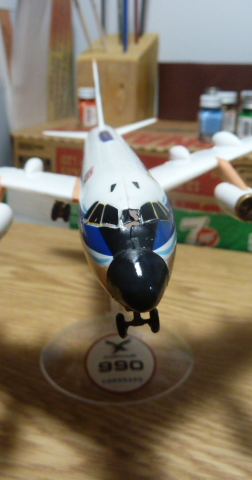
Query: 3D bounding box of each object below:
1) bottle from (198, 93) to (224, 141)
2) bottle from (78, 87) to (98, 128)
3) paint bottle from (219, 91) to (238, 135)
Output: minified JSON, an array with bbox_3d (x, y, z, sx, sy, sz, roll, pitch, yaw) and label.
[{"bbox_3d":[0.083,-0.119,0.452,0.023,0.046,0.023,3,22,10],"label":"bottle"},{"bbox_3d":[-0.043,-0.151,0.528,0.023,0.046,0.023,-1,22,1],"label":"bottle"},{"bbox_3d":[0.104,-0.128,0.475,0.023,0.046,0.023,3,22,12],"label":"paint bottle"}]

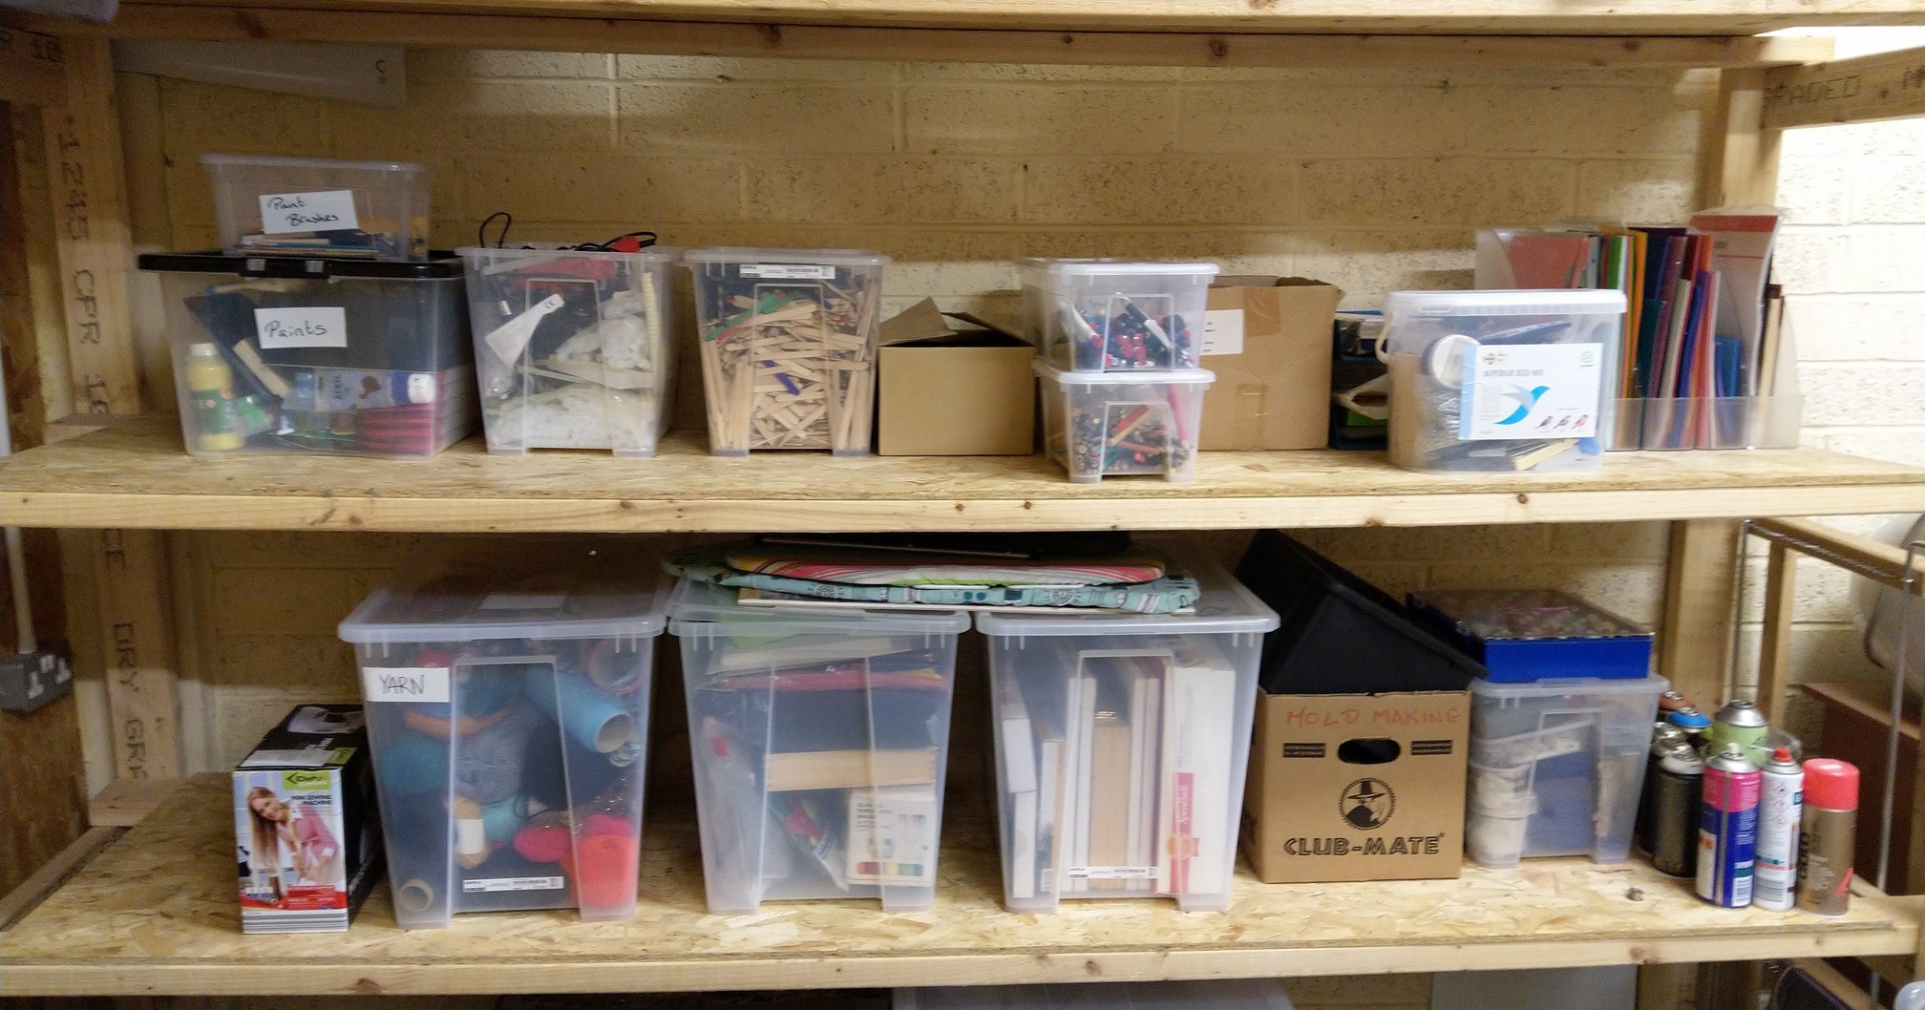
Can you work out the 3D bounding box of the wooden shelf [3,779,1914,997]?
[{"bbox_3d":[-0.018,0.541,2.078,2.490,0.065,0.630,0,8,-2],"label":"wooden shelf"}]

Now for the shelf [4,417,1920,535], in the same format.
[{"bbox_3d":[-0.003,-0.049,1.966,2.460,0.053,0.605,0,10,-3],"label":"shelf"}]

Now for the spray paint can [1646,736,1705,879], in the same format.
[{"bbox_3d":[1.022,0.431,1.992,0.066,0.193,0.066,0,8,0],"label":"spray paint can"}]

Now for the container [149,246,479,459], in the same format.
[{"bbox_3d":[-0.854,-0.217,1.960,0.408,0.264,0.330,-1,10,-5],"label":"container"}]

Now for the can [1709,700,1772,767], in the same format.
[{"bbox_3d":[1.102,0.395,2.005,0.066,0.230,0.066,0,10,0],"label":"can"}]

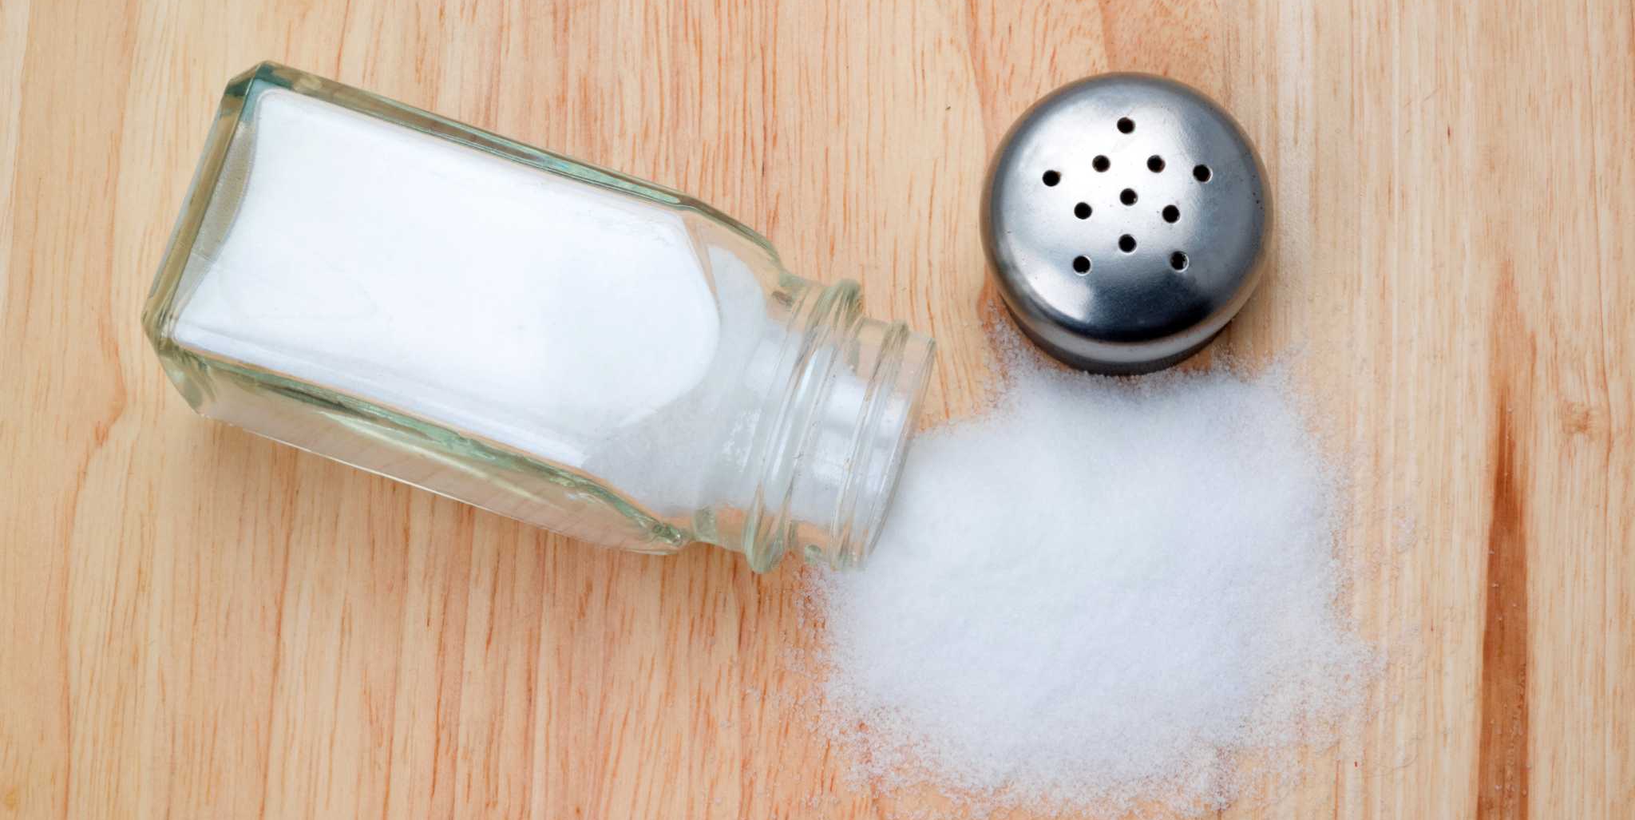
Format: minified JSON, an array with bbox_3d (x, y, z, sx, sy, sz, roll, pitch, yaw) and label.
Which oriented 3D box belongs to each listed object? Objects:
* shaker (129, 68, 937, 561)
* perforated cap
[{"bbox_3d":[-0.035,-0.009,0.567,0.092,0.040,0.040,18,78,7],"label":"shaker"},{"bbox_3d":[0.040,-0.024,0.577,0.037,0.021,0.037,-1,76,3],"label":"perforated cap"}]

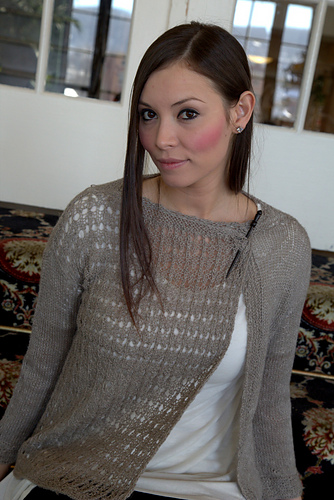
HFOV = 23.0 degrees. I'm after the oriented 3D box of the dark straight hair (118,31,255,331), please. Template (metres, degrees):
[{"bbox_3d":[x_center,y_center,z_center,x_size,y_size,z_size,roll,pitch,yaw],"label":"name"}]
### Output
[{"bbox_3d":[0.028,-0.115,1.250,0.180,0.440,0.220,16,17,26],"label":"dark straight hair"}]

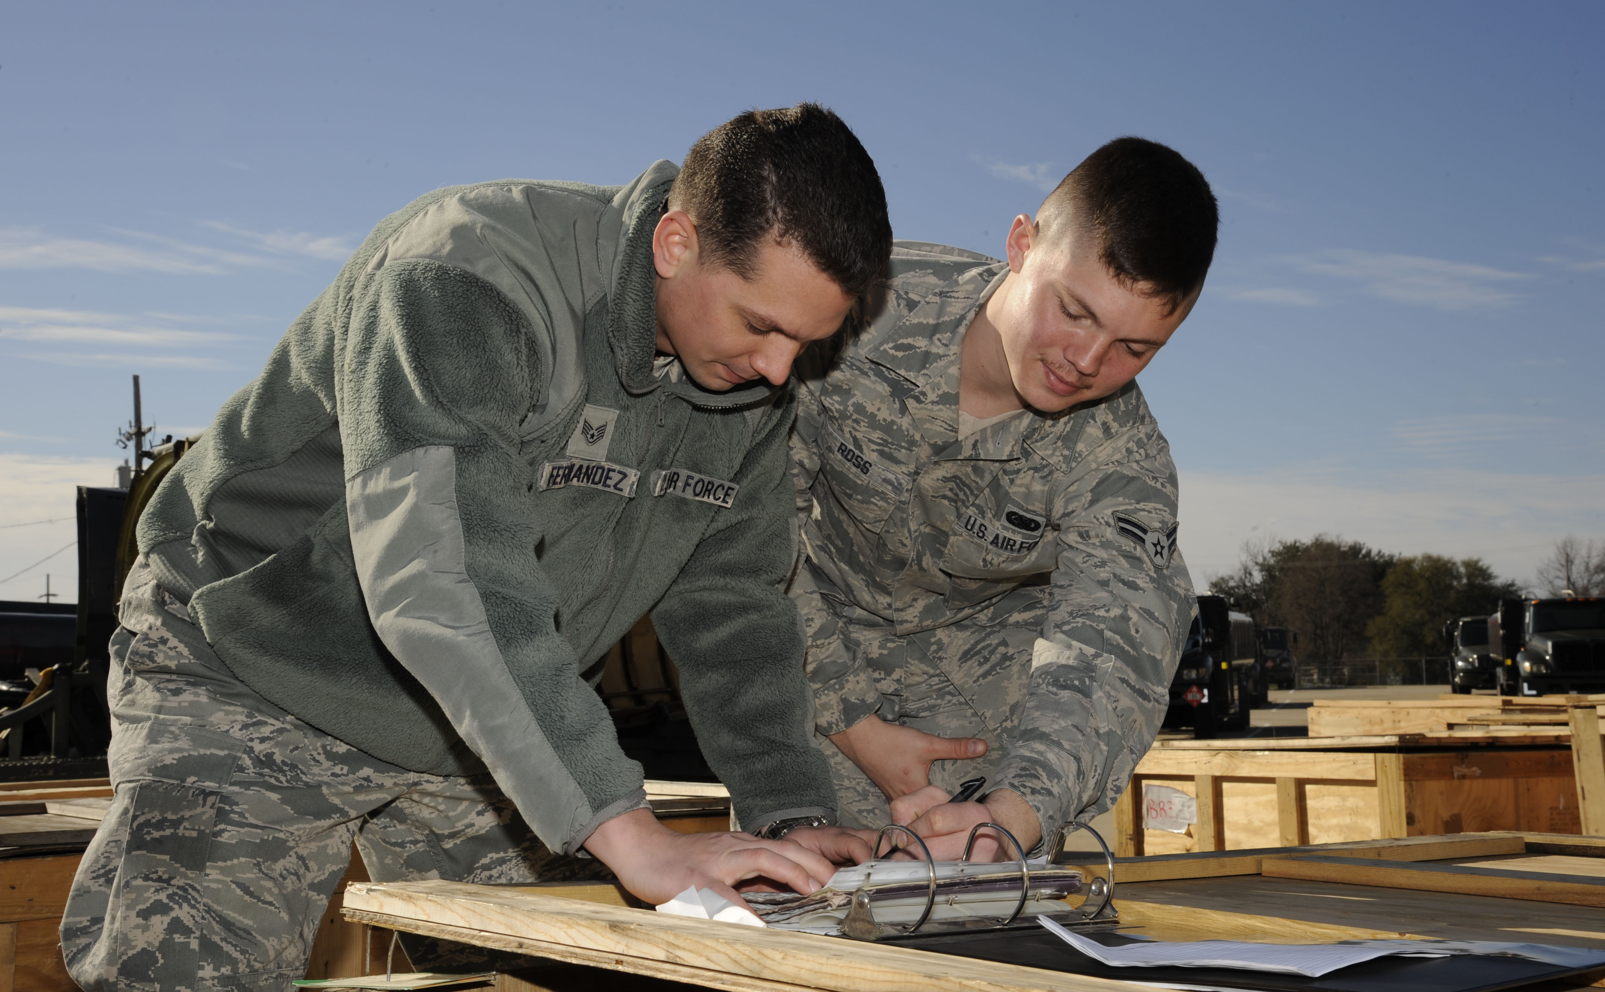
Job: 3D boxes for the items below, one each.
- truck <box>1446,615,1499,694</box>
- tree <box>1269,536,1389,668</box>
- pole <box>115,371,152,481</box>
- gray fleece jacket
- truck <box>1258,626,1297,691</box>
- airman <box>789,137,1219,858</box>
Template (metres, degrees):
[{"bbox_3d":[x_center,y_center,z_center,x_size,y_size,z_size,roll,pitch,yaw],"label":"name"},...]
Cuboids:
[{"bbox_3d":[23.438,5.410,76.878,2.500,2.700,8.000,-2,-4,13],"label":"truck"},{"bbox_3d":[27.456,5.767,116.000,6.200,7.600,6.000,-2,-4,14],"label":"tree"},{"bbox_3d":[-23.888,1.771,80.000,0.800,12.500,2.200,1,-5,-27],"label":"pole"},{"bbox_3d":[-0.310,0.012,1.970,0.720,0.580,0.550,-5,-6,39],"label":"gray fleece jacket"},{"bbox_3d":[20.180,6.892,95.878,2.500,2.700,8.000,-2,-4,13],"label":"truck"},{"bbox_3d":[0.182,0.391,2.150,0.580,1.450,0.750,-1,-4,-5],"label":"airman"}]

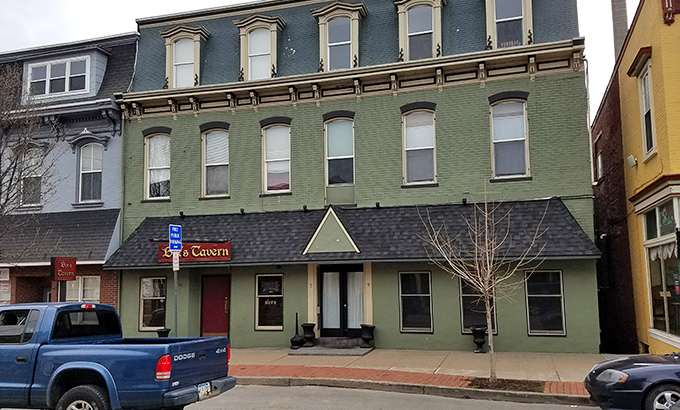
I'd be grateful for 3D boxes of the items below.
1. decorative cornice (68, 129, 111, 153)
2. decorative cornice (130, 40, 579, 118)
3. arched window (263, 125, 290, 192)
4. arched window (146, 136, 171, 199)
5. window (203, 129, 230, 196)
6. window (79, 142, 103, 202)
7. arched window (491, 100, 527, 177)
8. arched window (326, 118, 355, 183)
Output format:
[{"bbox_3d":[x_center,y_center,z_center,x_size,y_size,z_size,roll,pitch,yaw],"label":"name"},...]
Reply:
[{"bbox_3d":[-8.323,-2.137,16.971,1.320,0.620,0.320,-3,-7,15],"label":"decorative cornice"},{"bbox_3d":[-0.429,-3.545,14.889,13.800,0.780,0.540,-3,-7,15],"label":"decorative cornice"},{"bbox_3d":[-1.965,-1.423,15.378,0.931,2.101,0.130,-3,-6,15],"label":"arched window"},{"bbox_3d":[-5.837,-1.234,16.429,0.780,2.010,0.160,-3,-7,15],"label":"arched window"},{"bbox_3d":[-3.844,-1.319,15.903,0.862,2.061,0.160,-3,-7,15],"label":"window"},{"bbox_3d":[-8.435,-1.103,17.207,0.879,2.026,0.130,-3,-6,15],"label":"window"},{"bbox_3d":[4.518,-1.773,13.622,0.945,2.143,0.130,-3,-6,15],"label":"arched window"},{"bbox_3d":[-0.072,-1.550,14.868,0.938,2.059,0.130,-3,-6,15],"label":"arched window"}]

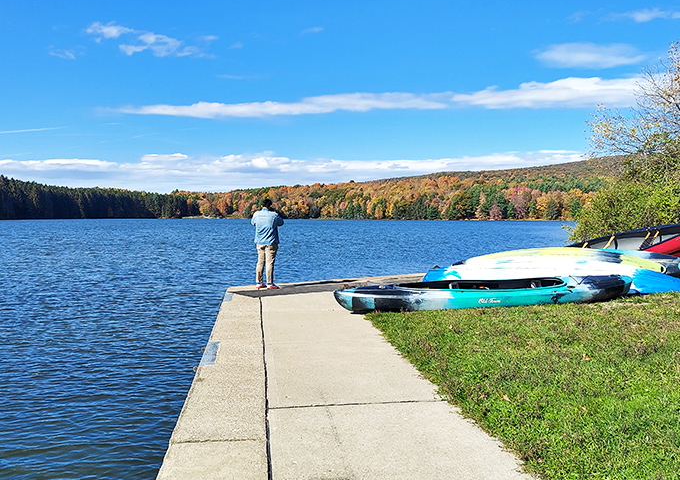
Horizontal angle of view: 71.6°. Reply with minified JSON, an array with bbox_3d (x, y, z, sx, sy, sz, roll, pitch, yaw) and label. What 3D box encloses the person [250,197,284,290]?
[{"bbox_3d":[-1.384,0.072,9.000,0.620,1.710,0.460,1,3,12],"label":"person"}]

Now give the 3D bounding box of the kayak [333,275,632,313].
[{"bbox_3d":[2.000,0.735,6.400,4.130,0.380,0.800,-2,3,-4],"label":"kayak"}]

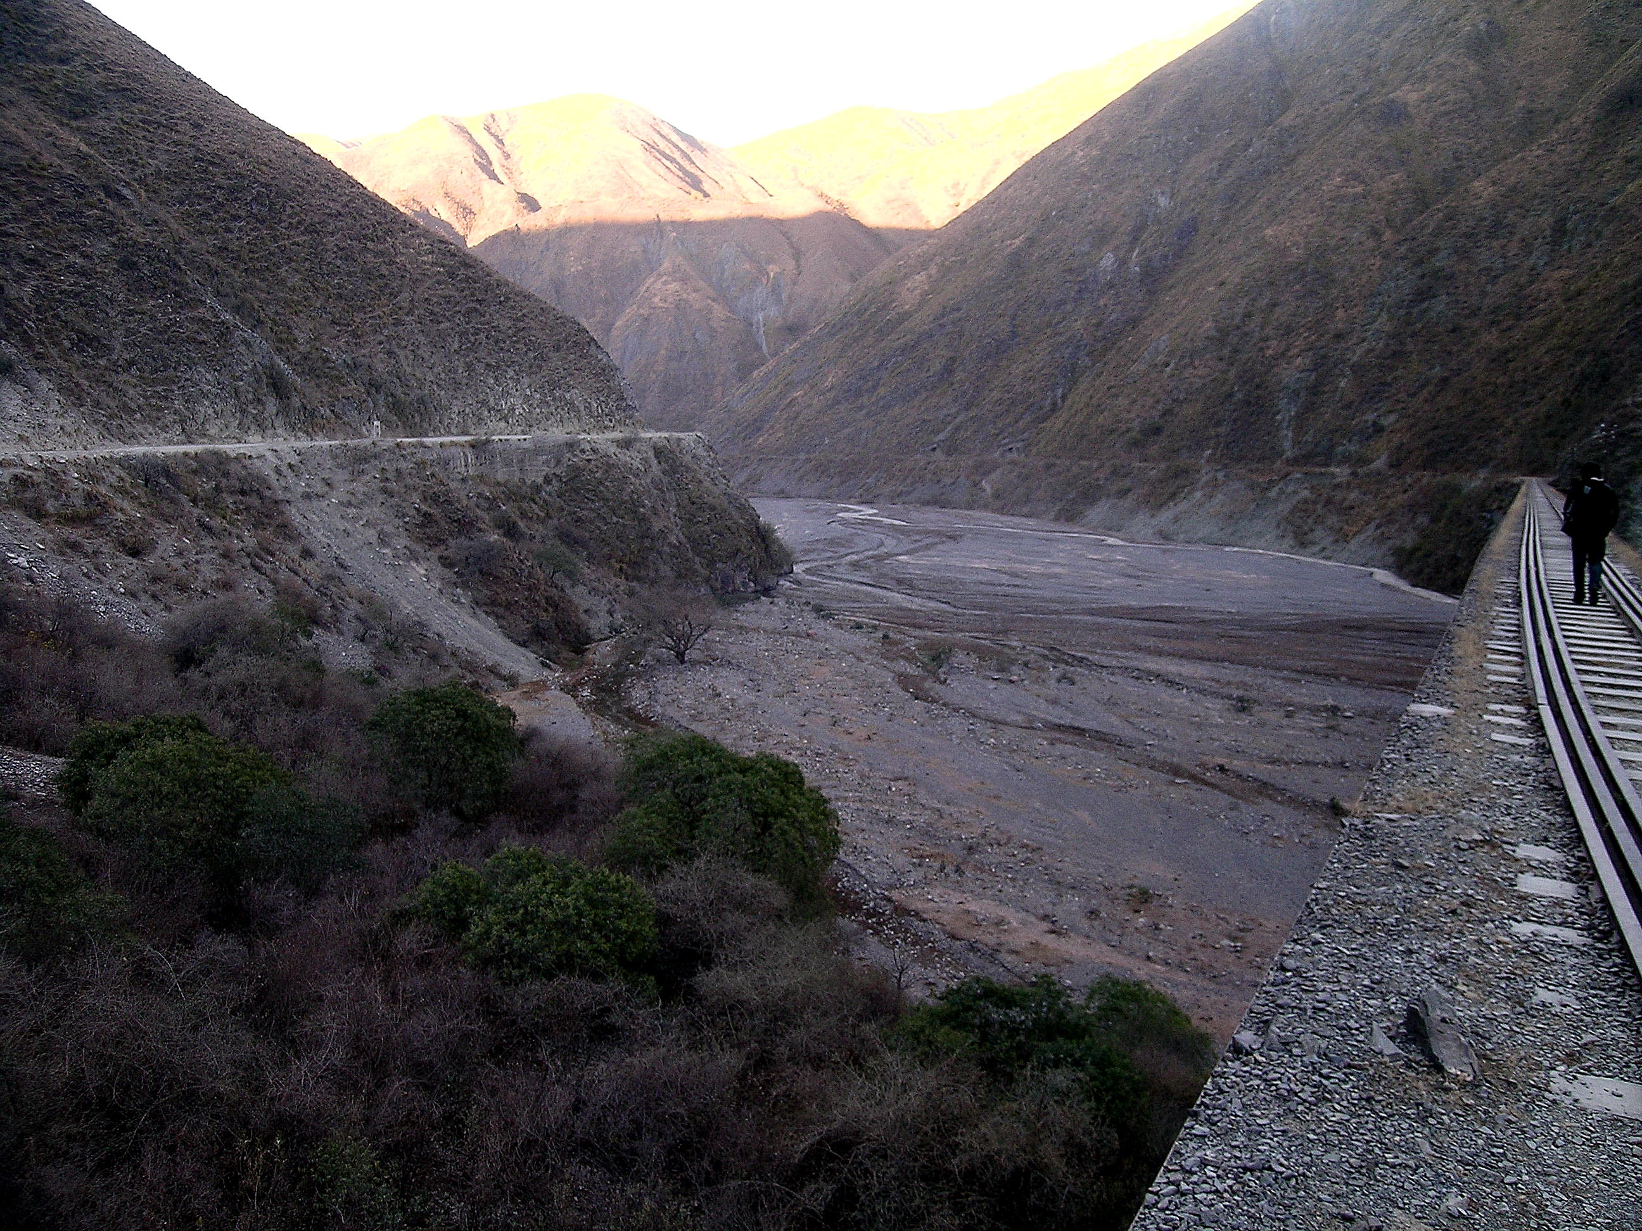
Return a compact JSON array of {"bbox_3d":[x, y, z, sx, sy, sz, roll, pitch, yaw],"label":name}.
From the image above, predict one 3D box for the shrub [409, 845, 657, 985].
[{"bbox_3d":[-5.328,5.765,24.812,4.500,2.620,3.830,-1,7,-12],"label":"shrub"}]

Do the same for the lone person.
[{"bbox_3d":[9.275,-0.984,15.991,0.620,1.720,0.450,3,7,28],"label":"lone person"}]

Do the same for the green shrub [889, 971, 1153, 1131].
[{"bbox_3d":[2.891,6.662,19.379,3.620,2.440,2.890,1,7,9],"label":"green shrub"}]

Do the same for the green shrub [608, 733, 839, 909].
[{"bbox_3d":[-2.310,5.010,31.771,5.490,4.240,4.940,0,7,-4],"label":"green shrub"}]

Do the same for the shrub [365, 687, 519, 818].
[{"bbox_3d":[-9.962,3.705,35.145,3.900,3.700,3.700,-2,7,-16],"label":"shrub"}]

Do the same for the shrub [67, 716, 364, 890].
[{"bbox_3d":[-13.179,4.144,29.156,5.870,3.750,4.410,-3,7,-24],"label":"shrub"}]

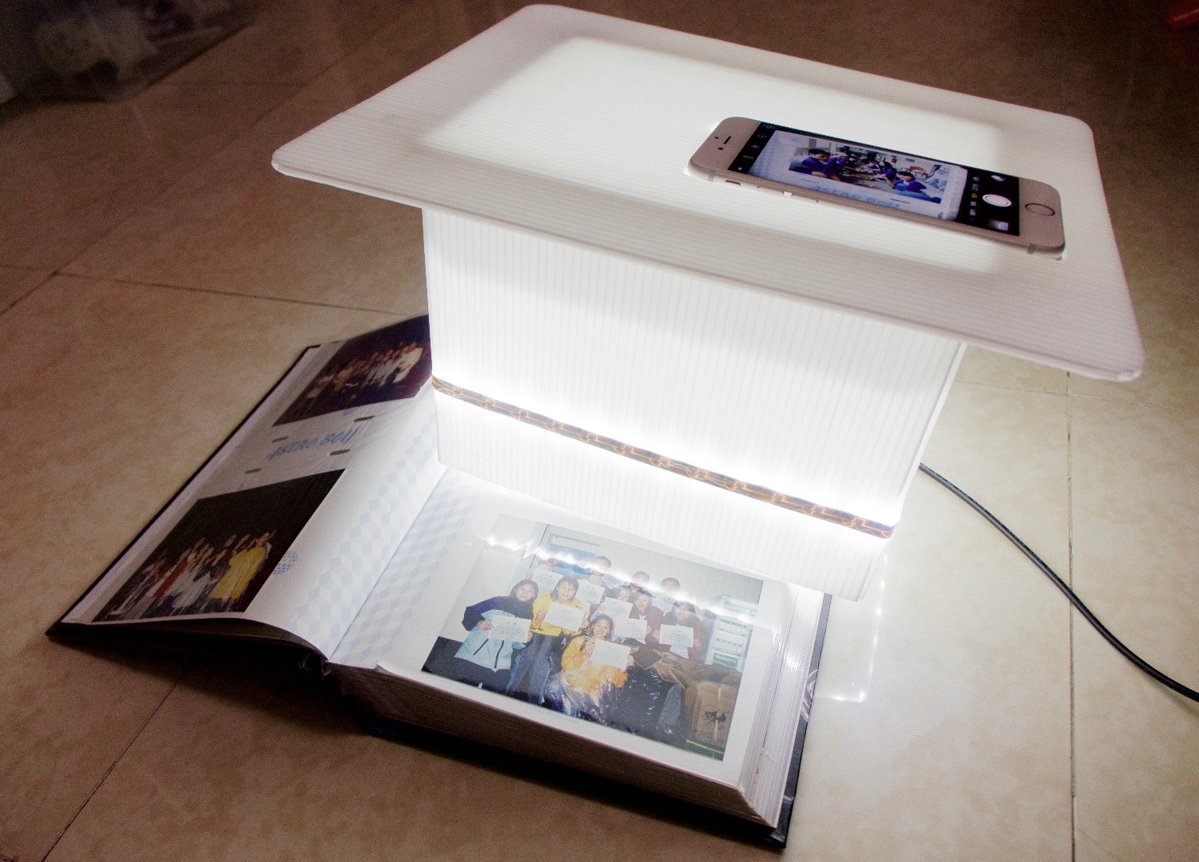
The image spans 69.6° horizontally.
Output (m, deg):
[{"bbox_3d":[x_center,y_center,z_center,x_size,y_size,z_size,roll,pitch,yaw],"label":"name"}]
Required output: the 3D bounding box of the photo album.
[{"bbox_3d":[-0.076,0.026,0.462,0.397,0.068,0.253,8,46,19],"label":"photo album"}]

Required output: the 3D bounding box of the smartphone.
[{"bbox_3d":[0.106,-0.096,0.333,0.138,0.007,0.067,18,41,13],"label":"smartphone"}]

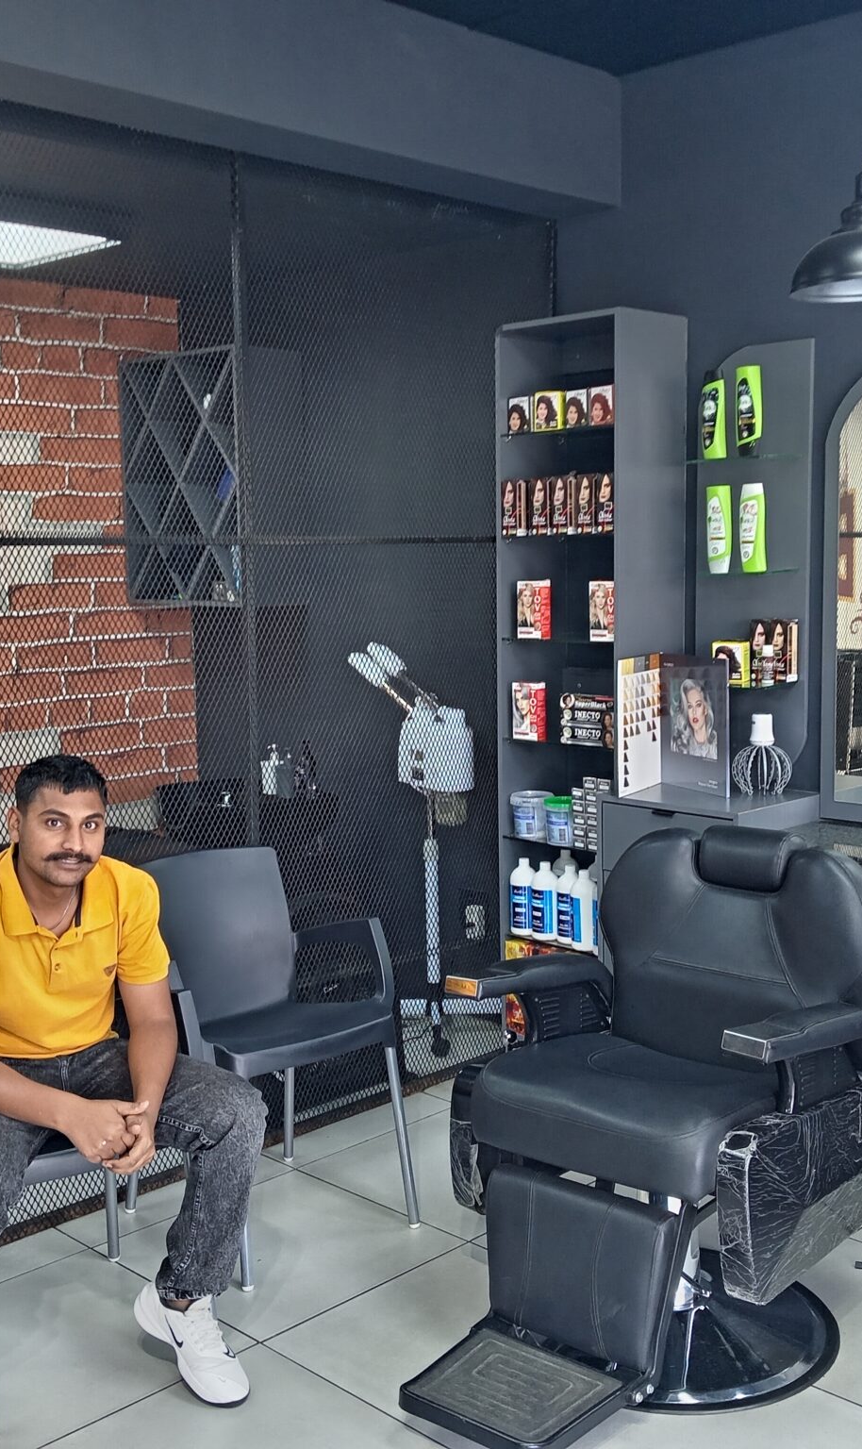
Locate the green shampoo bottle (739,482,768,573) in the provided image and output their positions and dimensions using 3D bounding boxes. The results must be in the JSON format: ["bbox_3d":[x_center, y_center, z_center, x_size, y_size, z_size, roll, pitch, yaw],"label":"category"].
[{"bbox_3d":[0.838,-0.508,3.906,0.077,0.228,0.046,5,8,41],"label":"green shampoo bottle"}]

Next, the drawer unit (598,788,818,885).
[{"bbox_3d":[0.745,0.478,4.057,0.388,0.585,0.438,-7,9,-44],"label":"drawer unit"}]

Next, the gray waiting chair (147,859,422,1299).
[{"bbox_3d":[-0.391,0.745,3.473,0.540,0.820,0.570,-6,8,-39],"label":"gray waiting chair"}]

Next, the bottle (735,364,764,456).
[{"bbox_3d":[0.835,-0.821,3.946,0.073,0.232,0.046,5,9,44],"label":"bottle"}]

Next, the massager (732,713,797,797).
[{"bbox_3d":[0.888,0.080,4.022,0.160,0.212,0.160,1,6,14],"label":"massager"}]

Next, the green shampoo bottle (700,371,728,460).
[{"bbox_3d":[0.740,-0.807,3.938,0.077,0.228,0.046,5,8,41],"label":"green shampoo bottle"}]

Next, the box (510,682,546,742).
[{"bbox_3d":[0.289,-0.038,4.337,0.088,0.168,0.044,5,8,42],"label":"box"}]

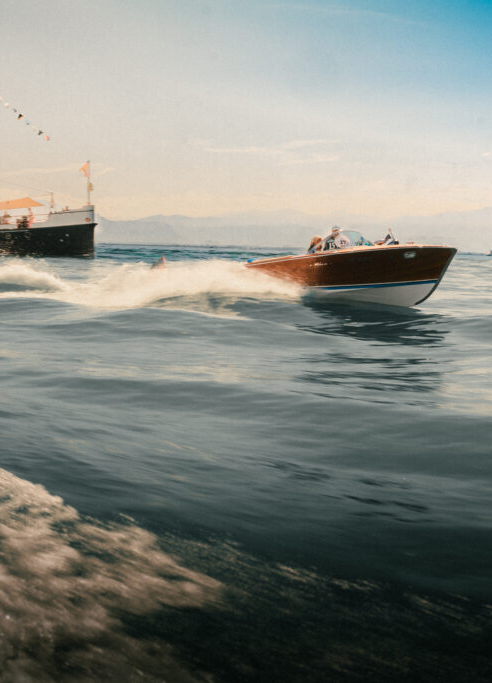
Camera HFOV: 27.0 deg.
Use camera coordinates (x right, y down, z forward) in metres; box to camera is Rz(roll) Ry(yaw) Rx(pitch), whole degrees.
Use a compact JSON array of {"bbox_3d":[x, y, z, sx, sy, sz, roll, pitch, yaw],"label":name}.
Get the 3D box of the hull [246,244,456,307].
[{"bbox_3d":[1.880,-1.410,24.310,6.500,1.380,2.200,0,4,31],"label":"hull"}]

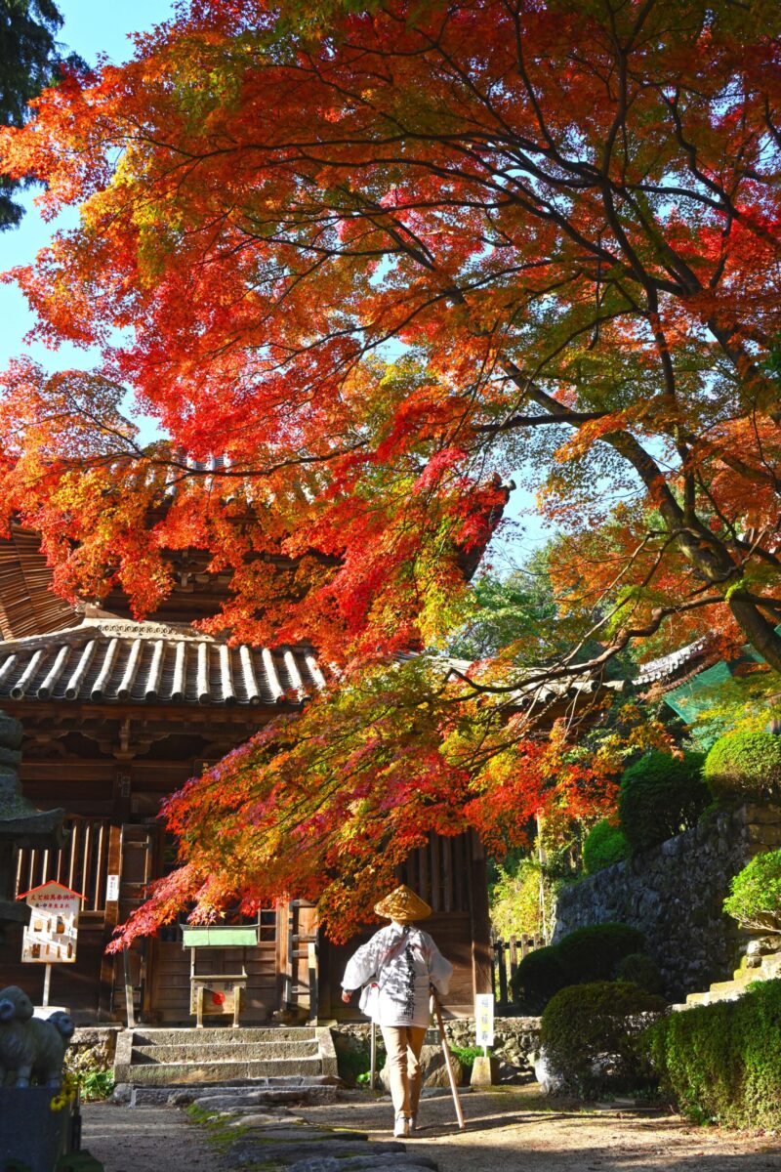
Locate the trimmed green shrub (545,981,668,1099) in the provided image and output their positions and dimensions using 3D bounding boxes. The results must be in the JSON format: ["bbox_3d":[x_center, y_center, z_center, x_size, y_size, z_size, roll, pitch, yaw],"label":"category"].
[{"bbox_3d":[2.010,4.254,11.599,1.150,1.030,1.100,1,-18,-5],"label":"trimmed green shrub"}]

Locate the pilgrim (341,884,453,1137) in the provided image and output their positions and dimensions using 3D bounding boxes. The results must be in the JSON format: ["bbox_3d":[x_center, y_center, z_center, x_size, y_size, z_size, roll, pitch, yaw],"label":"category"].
[{"bbox_3d":[0.052,2.996,8.754,0.780,1.690,0.480,1,-18,-6],"label":"pilgrim"}]

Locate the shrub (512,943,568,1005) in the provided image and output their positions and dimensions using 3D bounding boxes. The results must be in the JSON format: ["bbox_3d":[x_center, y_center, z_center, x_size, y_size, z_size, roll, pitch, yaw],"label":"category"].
[{"bbox_3d":[1.814,4.680,14.874,0.750,0.780,0.750,1,-18,-5],"label":"shrub"}]

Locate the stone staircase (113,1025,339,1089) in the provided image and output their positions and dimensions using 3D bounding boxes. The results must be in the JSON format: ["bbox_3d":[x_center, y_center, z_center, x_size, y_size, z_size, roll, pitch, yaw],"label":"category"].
[{"bbox_3d":[-1.548,4.398,11.569,2.080,0.520,0.800,2,-18,-10],"label":"stone staircase"}]

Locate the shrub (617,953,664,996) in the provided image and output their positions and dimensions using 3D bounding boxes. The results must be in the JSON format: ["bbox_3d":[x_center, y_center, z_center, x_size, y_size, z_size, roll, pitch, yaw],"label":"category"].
[{"bbox_3d":[2.942,4.588,14.583,0.600,0.600,0.600,1,-18,-5],"label":"shrub"}]

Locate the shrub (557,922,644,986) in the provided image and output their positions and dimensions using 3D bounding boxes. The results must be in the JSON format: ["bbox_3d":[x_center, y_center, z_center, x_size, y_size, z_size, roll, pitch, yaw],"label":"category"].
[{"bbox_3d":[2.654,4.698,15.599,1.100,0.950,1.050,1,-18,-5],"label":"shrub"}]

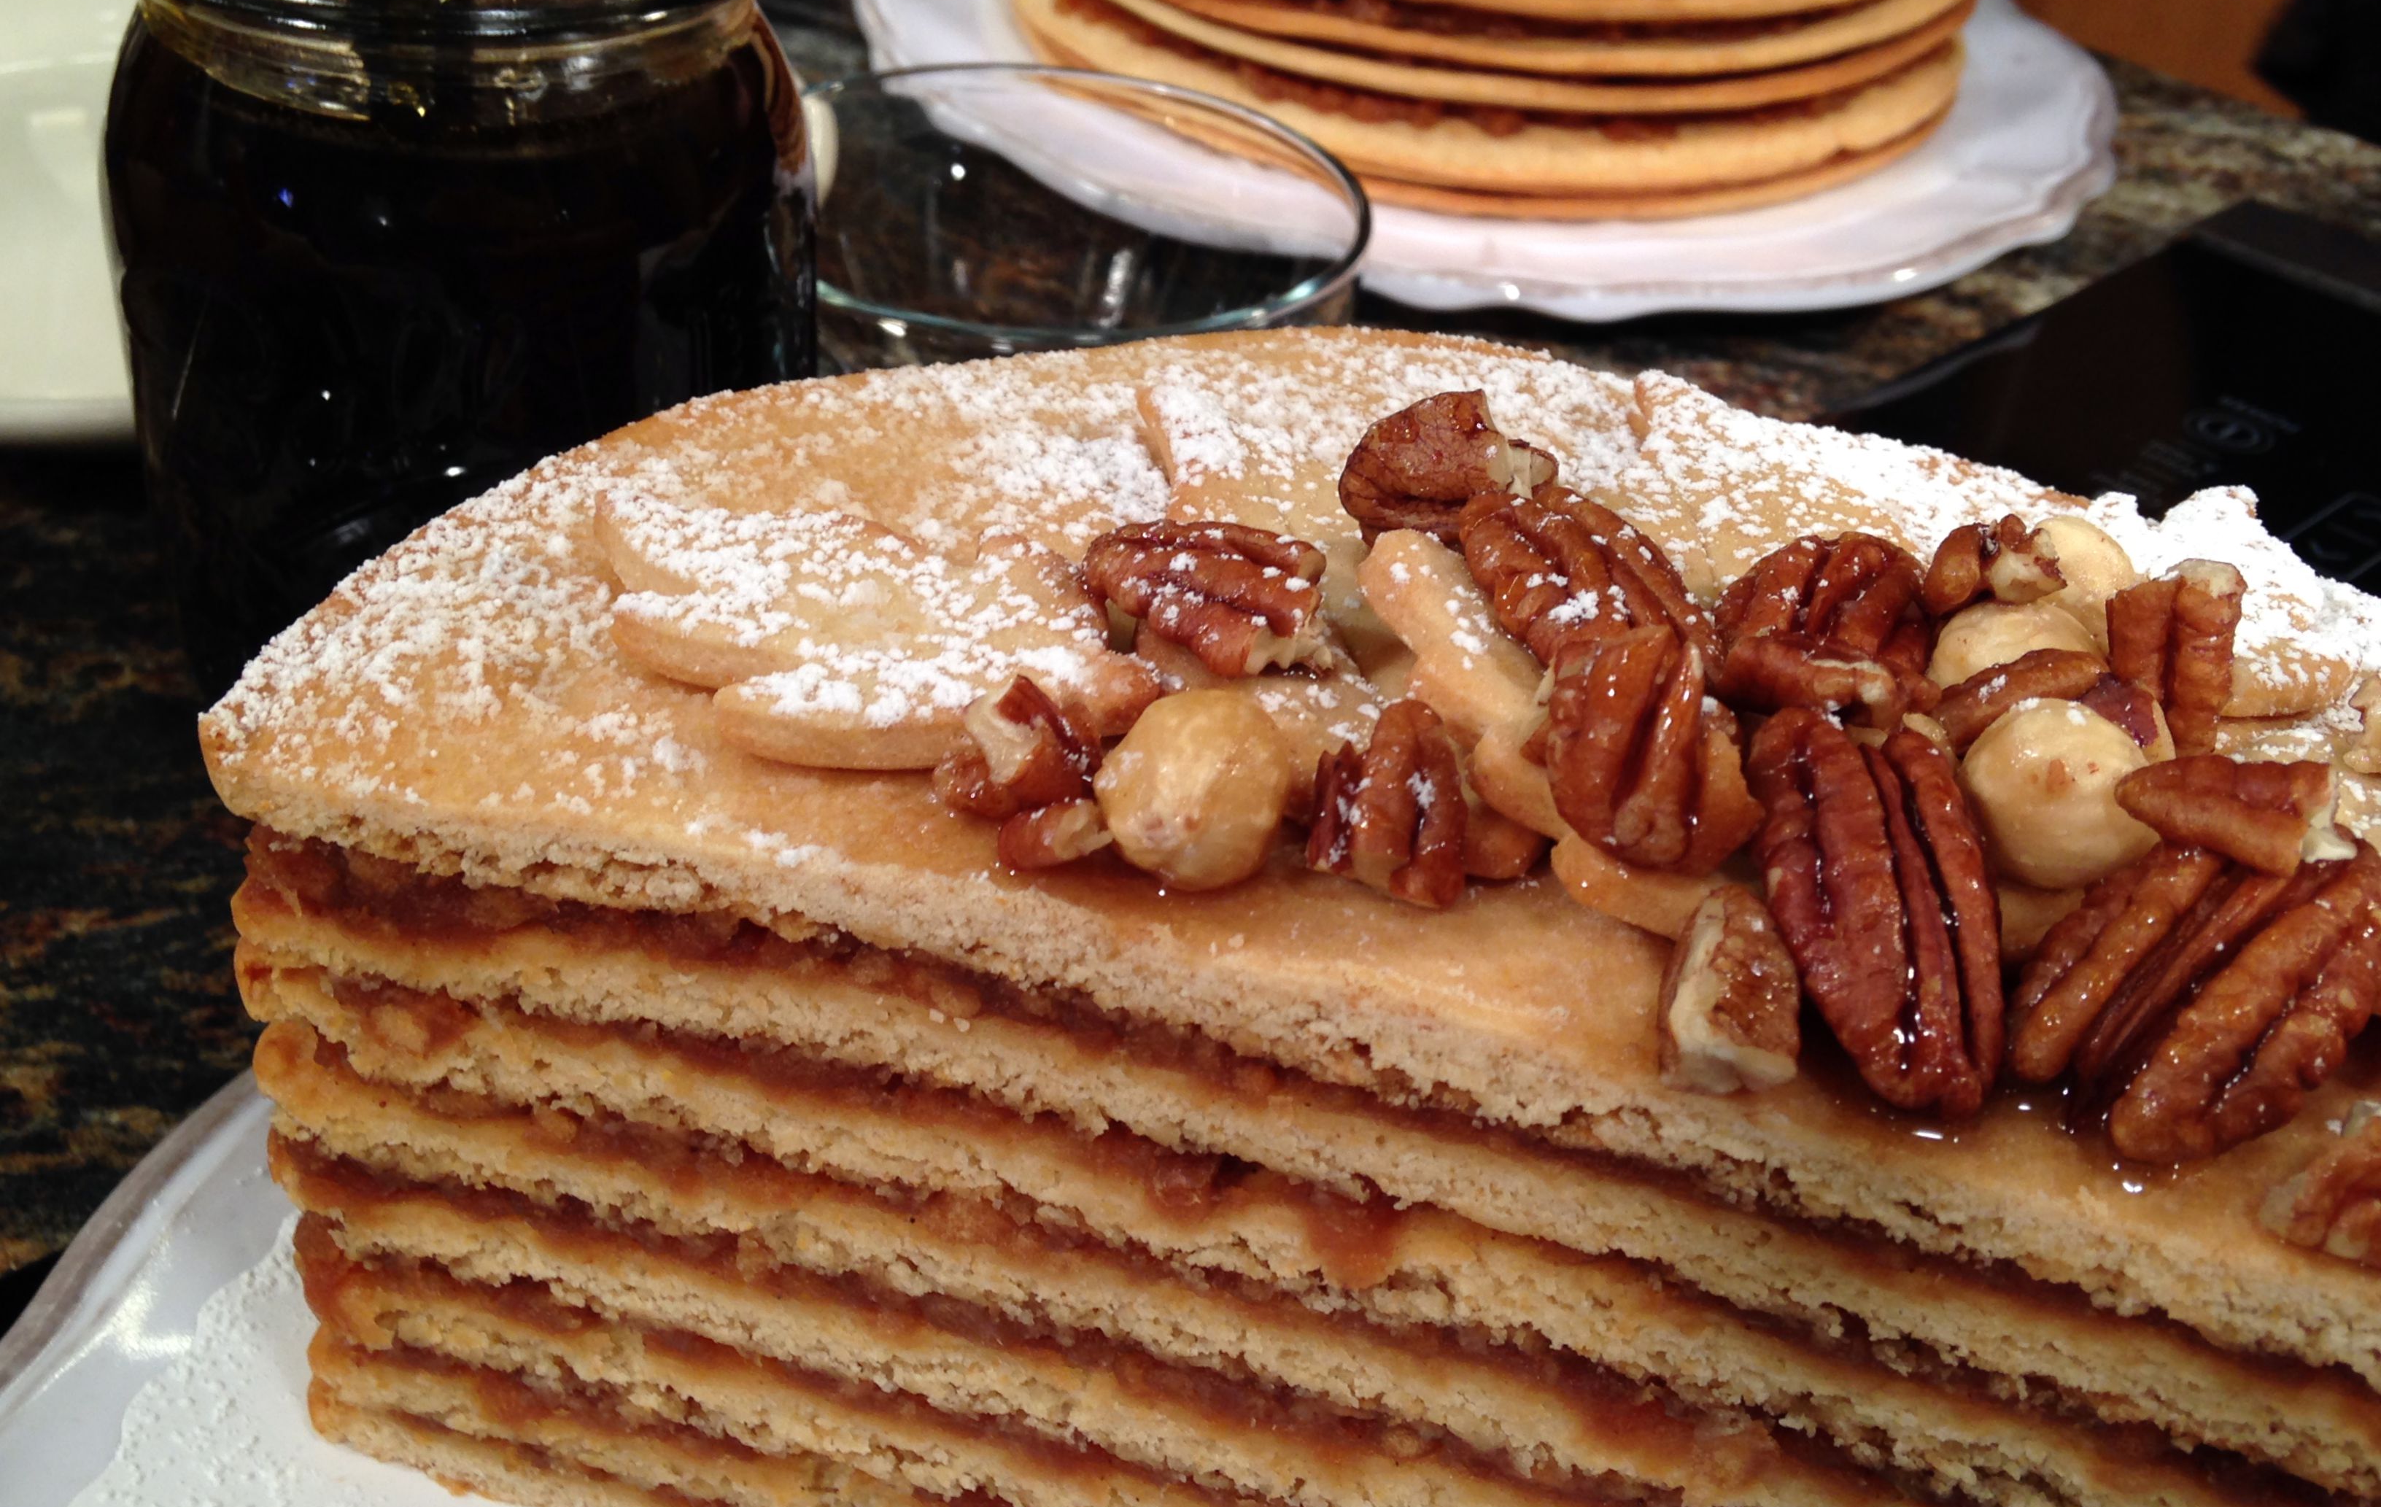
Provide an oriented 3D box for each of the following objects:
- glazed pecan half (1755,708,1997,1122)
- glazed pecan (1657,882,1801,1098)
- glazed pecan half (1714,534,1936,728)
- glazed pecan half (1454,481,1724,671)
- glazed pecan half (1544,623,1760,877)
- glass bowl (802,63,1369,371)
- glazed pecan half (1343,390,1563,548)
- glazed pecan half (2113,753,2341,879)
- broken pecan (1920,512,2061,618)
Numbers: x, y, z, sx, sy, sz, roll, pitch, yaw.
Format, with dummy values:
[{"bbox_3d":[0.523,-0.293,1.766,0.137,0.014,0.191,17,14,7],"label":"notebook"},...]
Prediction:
[{"bbox_3d":[0.047,0.010,0.155,0.015,0.011,0.032,-2,52,-11],"label":"glazed pecan half"},{"bbox_3d":[0.035,0.016,0.148,0.009,0.011,0.013,11,38,6],"label":"glazed pecan"},{"bbox_3d":[0.050,-0.010,0.180,0.017,0.012,0.019,14,41,9],"label":"glazed pecan half"},{"bbox_3d":[0.031,-0.013,0.179,0.015,0.011,0.026,-18,44,-29],"label":"glazed pecan half"},{"bbox_3d":[0.033,-0.001,0.161,0.015,0.010,0.021,8,55,2],"label":"glazed pecan half"},{"bbox_3d":[-0.025,-0.070,0.377,0.103,0.050,0.103,4,37,-3],"label":"glass bowl"},{"bbox_3d":[0.023,-0.025,0.199,0.018,0.012,0.014,1,38,-8],"label":"glazed pecan half"},{"bbox_3d":[0.069,0.004,0.151,0.014,0.009,0.009,8,37,2],"label":"glazed pecan half"},{"bbox_3d":[0.068,-0.016,0.193,0.014,0.008,0.009,-13,41,-23],"label":"broken pecan"}]

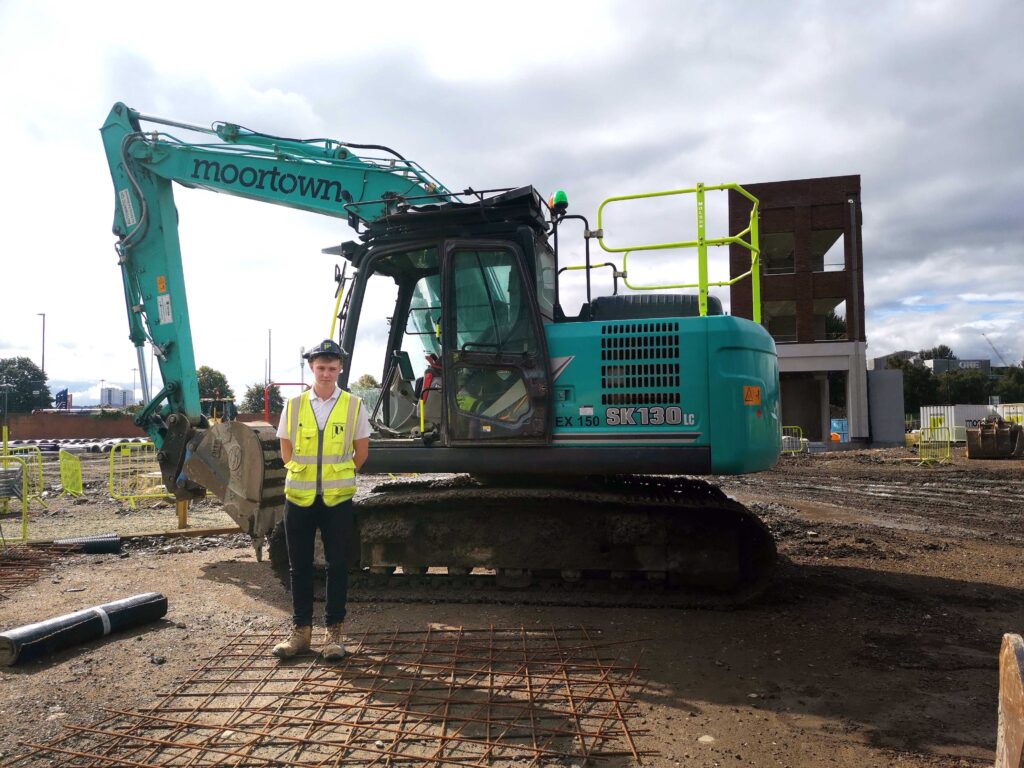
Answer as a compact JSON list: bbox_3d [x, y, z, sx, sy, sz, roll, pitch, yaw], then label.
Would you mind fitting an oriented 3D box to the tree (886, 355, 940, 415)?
[{"bbox_3d":[41.804,0.976,80.033,6.034,7.908,6.034,-2,-3,28],"label":"tree"}]

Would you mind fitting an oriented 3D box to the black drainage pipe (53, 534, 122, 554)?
[{"bbox_3d":[-4.398,1.670,7.974,0.598,0.180,0.180,1,-3,-25],"label":"black drainage pipe"}]

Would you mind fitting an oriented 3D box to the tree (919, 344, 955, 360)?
[{"bbox_3d":[94.220,0.081,170.164,9.285,17.706,9.285,-2,-3,29],"label":"tree"}]

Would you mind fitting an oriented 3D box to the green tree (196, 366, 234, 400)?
[{"bbox_3d":[-33.154,1.877,85.020,5.306,7.641,5.306,1,-3,-21],"label":"green tree"}]

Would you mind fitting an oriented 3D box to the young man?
[{"bbox_3d":[-1.128,0.648,4.524,0.560,1.839,0.360,0,-3,-12],"label":"young man"}]

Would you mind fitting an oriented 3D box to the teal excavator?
[{"bbox_3d":[-0.945,-0.631,7.239,6.622,4.657,2.650,-1,-3,13],"label":"teal excavator"}]

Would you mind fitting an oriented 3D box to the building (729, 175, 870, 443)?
[{"bbox_3d":[14.430,-3.259,40.157,6.081,12.883,6.600,-1,-3,14],"label":"building"}]

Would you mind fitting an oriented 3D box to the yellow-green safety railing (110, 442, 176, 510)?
[{"bbox_3d":[-5.738,1.499,13.345,2.200,1.050,0.420,1,-3,-30],"label":"yellow-green safety railing"}]

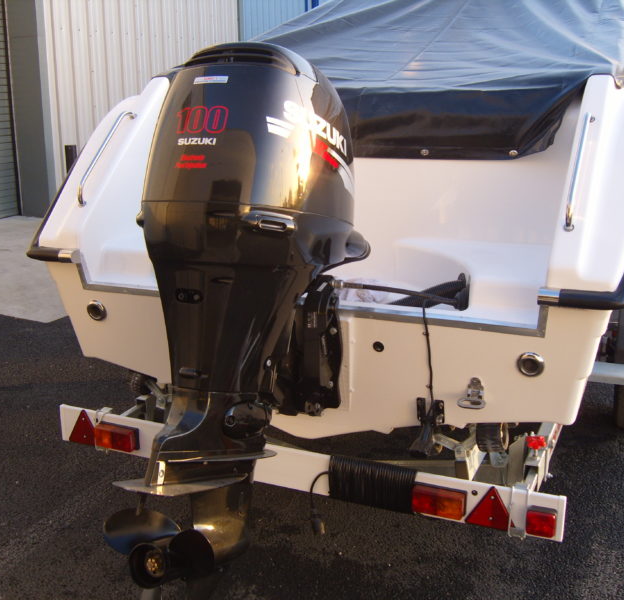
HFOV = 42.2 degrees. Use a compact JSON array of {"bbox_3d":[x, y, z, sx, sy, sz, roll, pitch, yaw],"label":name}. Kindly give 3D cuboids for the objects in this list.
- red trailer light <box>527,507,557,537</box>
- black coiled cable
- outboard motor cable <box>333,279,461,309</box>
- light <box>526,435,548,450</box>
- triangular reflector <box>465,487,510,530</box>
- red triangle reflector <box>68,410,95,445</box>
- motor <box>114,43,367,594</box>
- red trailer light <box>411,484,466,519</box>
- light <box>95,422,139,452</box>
[{"bbox_3d":[0.685,0.665,2.418,0.080,0.076,0.042,6,16,21],"label":"red trailer light"},{"bbox_3d":[0.200,0.594,2.634,0.290,0.158,0.045,6,16,21],"label":"black coiled cable"},{"bbox_3d":[0.271,-0.021,2.525,0.420,0.085,0.080,0,15,-1],"label":"outboard motor cable"},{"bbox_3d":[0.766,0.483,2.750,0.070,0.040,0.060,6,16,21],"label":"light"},{"bbox_3d":[0.552,0.635,2.485,0.150,0.135,0.012,6,16,21],"label":"triangular reflector"},{"bbox_3d":[-0.853,0.478,3.030,0.150,0.135,0.012,6,16,21],"label":"red triangle reflector"},{"bbox_3d":[-0.212,0.105,2.320,0.500,1.560,0.800,6,0,22],"label":"motor"},{"bbox_3d":[0.393,0.630,2.530,0.170,0.082,0.045,6,16,21],"label":"red trailer light"},{"bbox_3d":[-0.715,0.507,2.960,0.169,0.082,0.045,6,16,21],"label":"light"}]

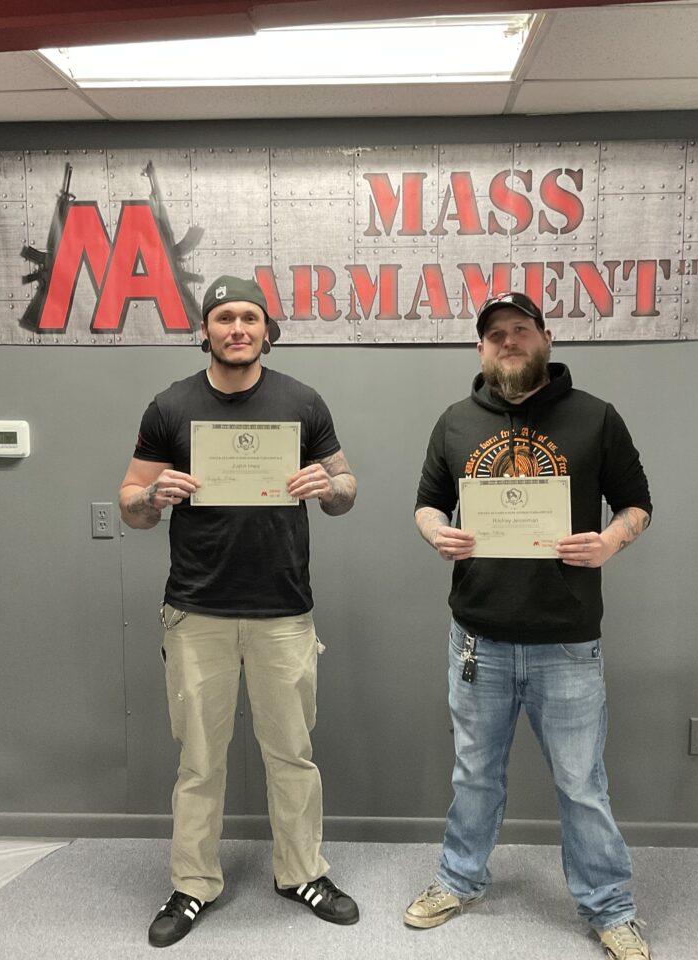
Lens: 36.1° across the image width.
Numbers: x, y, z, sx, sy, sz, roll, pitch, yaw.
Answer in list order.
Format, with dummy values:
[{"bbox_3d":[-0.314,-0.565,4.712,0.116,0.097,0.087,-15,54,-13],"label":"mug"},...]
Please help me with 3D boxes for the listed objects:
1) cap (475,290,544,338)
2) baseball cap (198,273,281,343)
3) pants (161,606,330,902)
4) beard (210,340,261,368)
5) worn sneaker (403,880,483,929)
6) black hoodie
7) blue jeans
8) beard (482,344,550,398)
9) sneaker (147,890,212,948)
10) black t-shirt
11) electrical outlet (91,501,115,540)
[{"bbox_3d":[0.422,-0.456,2.852,0.175,0.120,0.265,-9,-12,22],"label":"cap"},{"bbox_3d":[-0.286,-0.467,2.969,0.177,0.147,0.260,2,-8,22],"label":"baseball cap"},{"bbox_3d":[-0.303,0.782,3.140,0.460,0.970,0.300,-1,7,-6],"label":"pants"},{"bbox_3d":[-0.304,-0.340,2.884,0.142,0.080,0.090,-1,7,-5],"label":"beard"},{"bbox_3d":[0.297,1.198,3.124,0.280,0.114,0.105,-7,9,-43],"label":"worn sneaker"},{"bbox_3d":[0.505,0.056,2.937,0.610,0.755,0.330,1,7,16],"label":"black hoodie"},{"bbox_3d":[0.515,0.783,2.983,0.530,0.920,0.340,1,7,11],"label":"blue jeans"},{"bbox_3d":[0.434,-0.283,2.798,0.172,0.140,0.120,1,7,15],"label":"beard"},{"bbox_3d":[-0.484,1.237,3.134,0.108,0.110,0.297,3,7,25],"label":"sneaker"},{"bbox_3d":[-0.313,0.025,3.014,0.570,0.685,0.290,-1,7,-6],"label":"black t-shirt"},{"bbox_3d":[-0.817,0.136,3.556,0.070,0.115,0.007,0,6,3],"label":"electrical outlet"}]

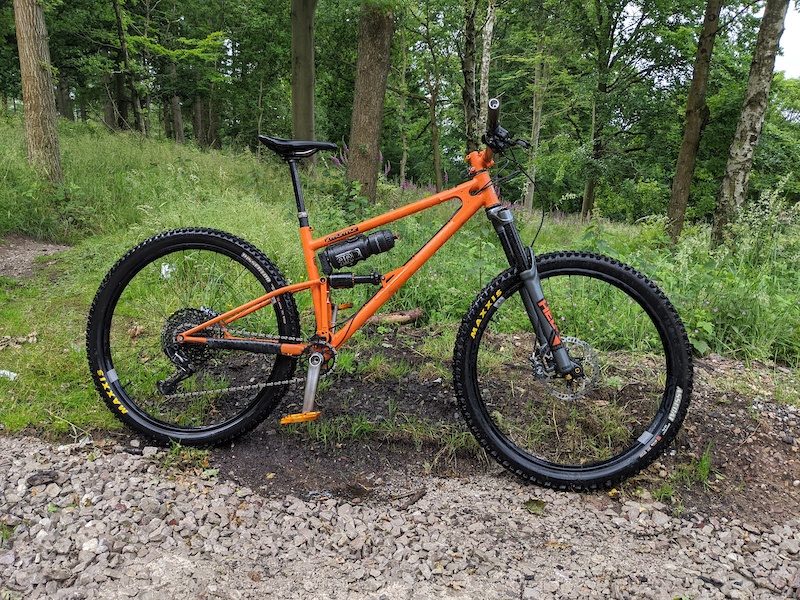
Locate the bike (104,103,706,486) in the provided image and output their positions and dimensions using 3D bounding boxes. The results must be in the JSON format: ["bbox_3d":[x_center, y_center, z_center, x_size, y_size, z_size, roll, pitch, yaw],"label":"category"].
[{"bbox_3d":[-0.064,0.003,2.046,1.997,1.080,0.780,4,-5,6],"label":"bike"}]

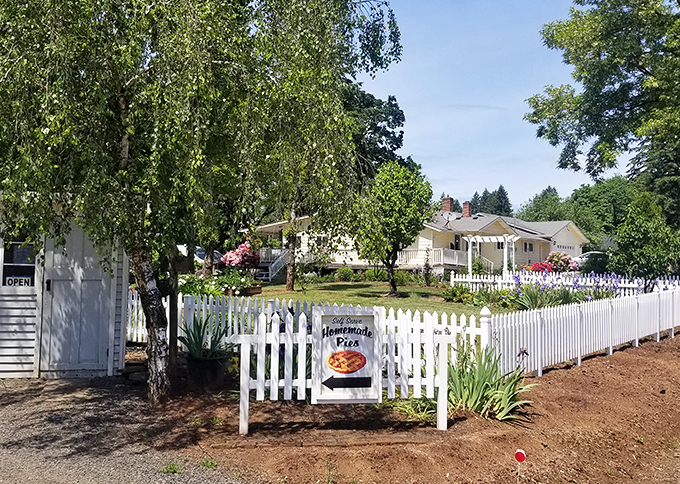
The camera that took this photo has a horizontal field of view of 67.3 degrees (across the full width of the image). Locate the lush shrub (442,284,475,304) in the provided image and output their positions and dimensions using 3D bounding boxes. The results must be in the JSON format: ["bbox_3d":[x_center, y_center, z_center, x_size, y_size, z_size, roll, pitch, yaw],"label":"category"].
[{"bbox_3d":[4.061,1.748,17.500,1.080,0.651,0.950,0,-1,0],"label":"lush shrub"}]

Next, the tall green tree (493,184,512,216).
[{"bbox_3d":[27.828,-3.015,88.000,4.200,13.440,4.200,0,-1,0],"label":"tall green tree"}]

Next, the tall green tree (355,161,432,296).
[{"bbox_3d":[2.032,-0.494,19.400,2.950,5.090,2.800,0,-1,0],"label":"tall green tree"}]

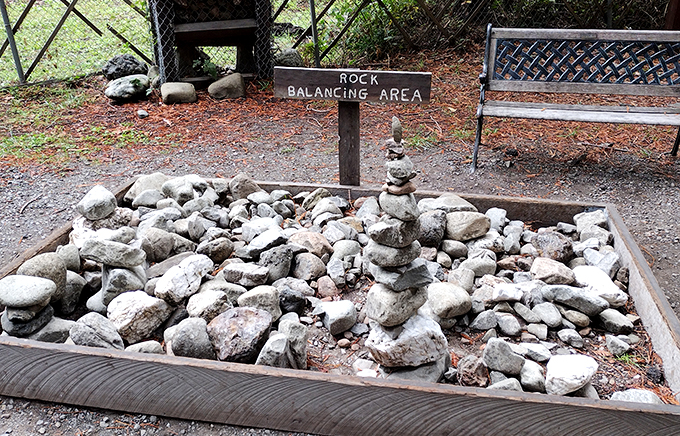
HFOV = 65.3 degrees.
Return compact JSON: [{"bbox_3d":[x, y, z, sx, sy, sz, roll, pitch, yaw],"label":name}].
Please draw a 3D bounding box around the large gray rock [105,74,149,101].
[{"bbox_3d":[-2.031,-1.247,5.069,0.430,0.220,0.300,-12,28,-19],"label":"large gray rock"}]

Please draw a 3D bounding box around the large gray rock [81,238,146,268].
[{"bbox_3d":[-0.838,0.127,1.962,0.250,0.084,0.152,3,27,11],"label":"large gray rock"}]

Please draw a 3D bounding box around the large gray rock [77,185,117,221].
[{"bbox_3d":[-1.126,-0.067,2.454,0.180,0.144,0.154,-7,27,-12],"label":"large gray rock"}]

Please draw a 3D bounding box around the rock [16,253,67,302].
[{"bbox_3d":[-1.151,0.233,2.045,0.175,0.165,0.165,-18,31,-30],"label":"rock"}]

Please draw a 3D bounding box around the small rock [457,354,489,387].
[{"bbox_3d":[0.430,0.498,1.720,0.105,0.115,0.110,-2,28,0],"label":"small rock"}]

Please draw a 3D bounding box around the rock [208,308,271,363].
[{"bbox_3d":[-0.331,0.384,1.746,0.211,0.139,0.165,-4,26,-6],"label":"rock"}]

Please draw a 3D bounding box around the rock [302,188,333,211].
[{"bbox_3d":[-0.117,-0.091,2.760,0.150,0.115,0.100,-12,29,-18],"label":"rock"}]

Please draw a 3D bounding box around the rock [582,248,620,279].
[{"bbox_3d":[0.955,0.166,1.939,0.124,0.110,0.115,12,30,27],"label":"rock"}]

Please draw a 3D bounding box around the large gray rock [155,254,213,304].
[{"bbox_3d":[-0.565,0.218,1.916,0.235,0.145,0.150,-30,37,-20],"label":"large gray rock"}]

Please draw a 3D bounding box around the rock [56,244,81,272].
[{"bbox_3d":[-1.133,0.165,2.214,0.113,0.113,0.113,-8,27,-14],"label":"rock"}]

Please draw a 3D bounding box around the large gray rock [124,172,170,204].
[{"bbox_3d":[-0.937,-0.144,2.588,0.224,0.152,0.145,4,27,7],"label":"large gray rock"}]

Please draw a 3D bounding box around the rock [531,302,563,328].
[{"bbox_3d":[0.752,0.352,1.932,0.115,0.080,0.090,13,31,26],"label":"rock"}]

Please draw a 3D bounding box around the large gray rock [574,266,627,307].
[{"bbox_3d":[1.002,0.265,2.048,0.135,0.120,0.220,-23,34,-35],"label":"large gray rock"}]

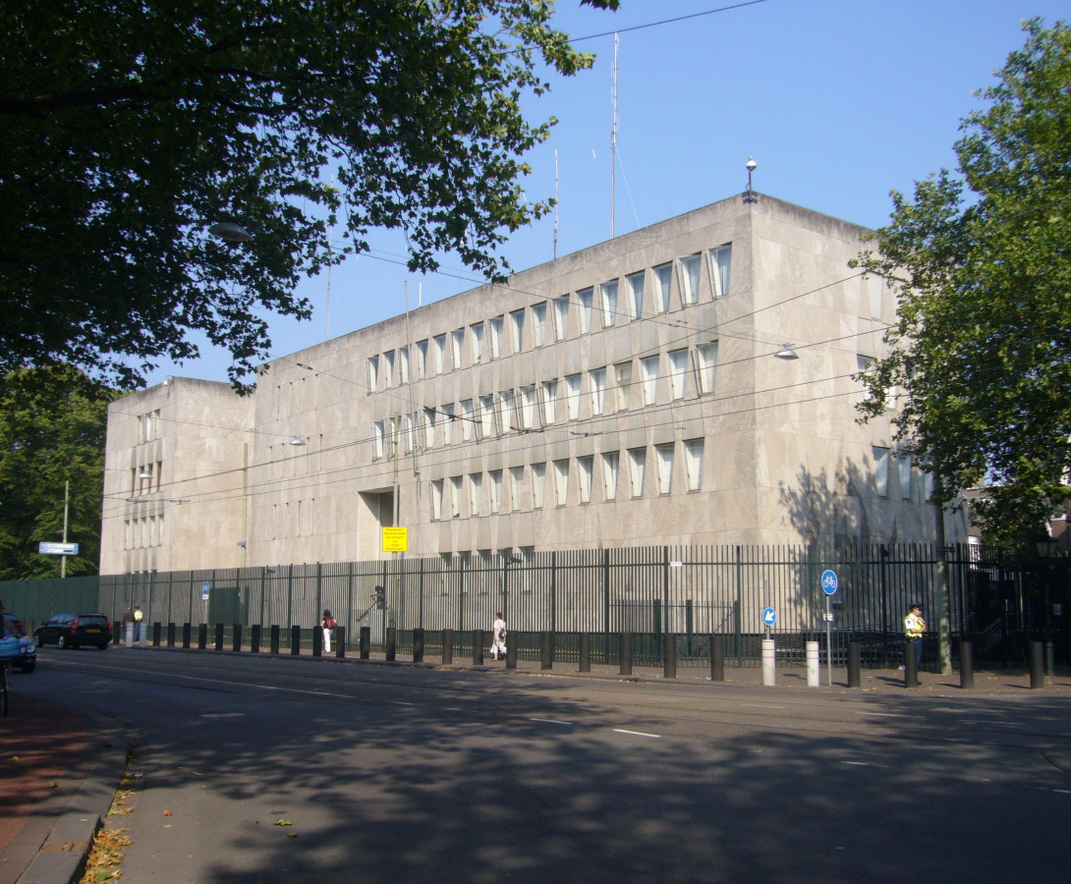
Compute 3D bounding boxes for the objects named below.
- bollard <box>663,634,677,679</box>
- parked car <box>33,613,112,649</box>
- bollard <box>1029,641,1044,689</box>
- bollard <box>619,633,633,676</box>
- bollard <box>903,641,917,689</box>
[{"bbox_3d":[3.253,5.169,28.721,0.275,1.030,0.275,0,-8,0],"label":"bollard"},{"bbox_3d":[-19.700,8.020,50.550,1.800,1.480,4.680,7,-11,-42],"label":"parked car"},{"bbox_3d":[11.241,5.014,26.721,0.275,1.030,0.275,0,-8,0],"label":"bollard"},{"bbox_3d":[2.270,5.313,29.821,0.275,1.030,0.275,0,-8,0],"label":"bollard"},{"bbox_3d":[8.624,5.132,27.421,0.275,1.030,0.275,0,-8,0],"label":"bollard"}]

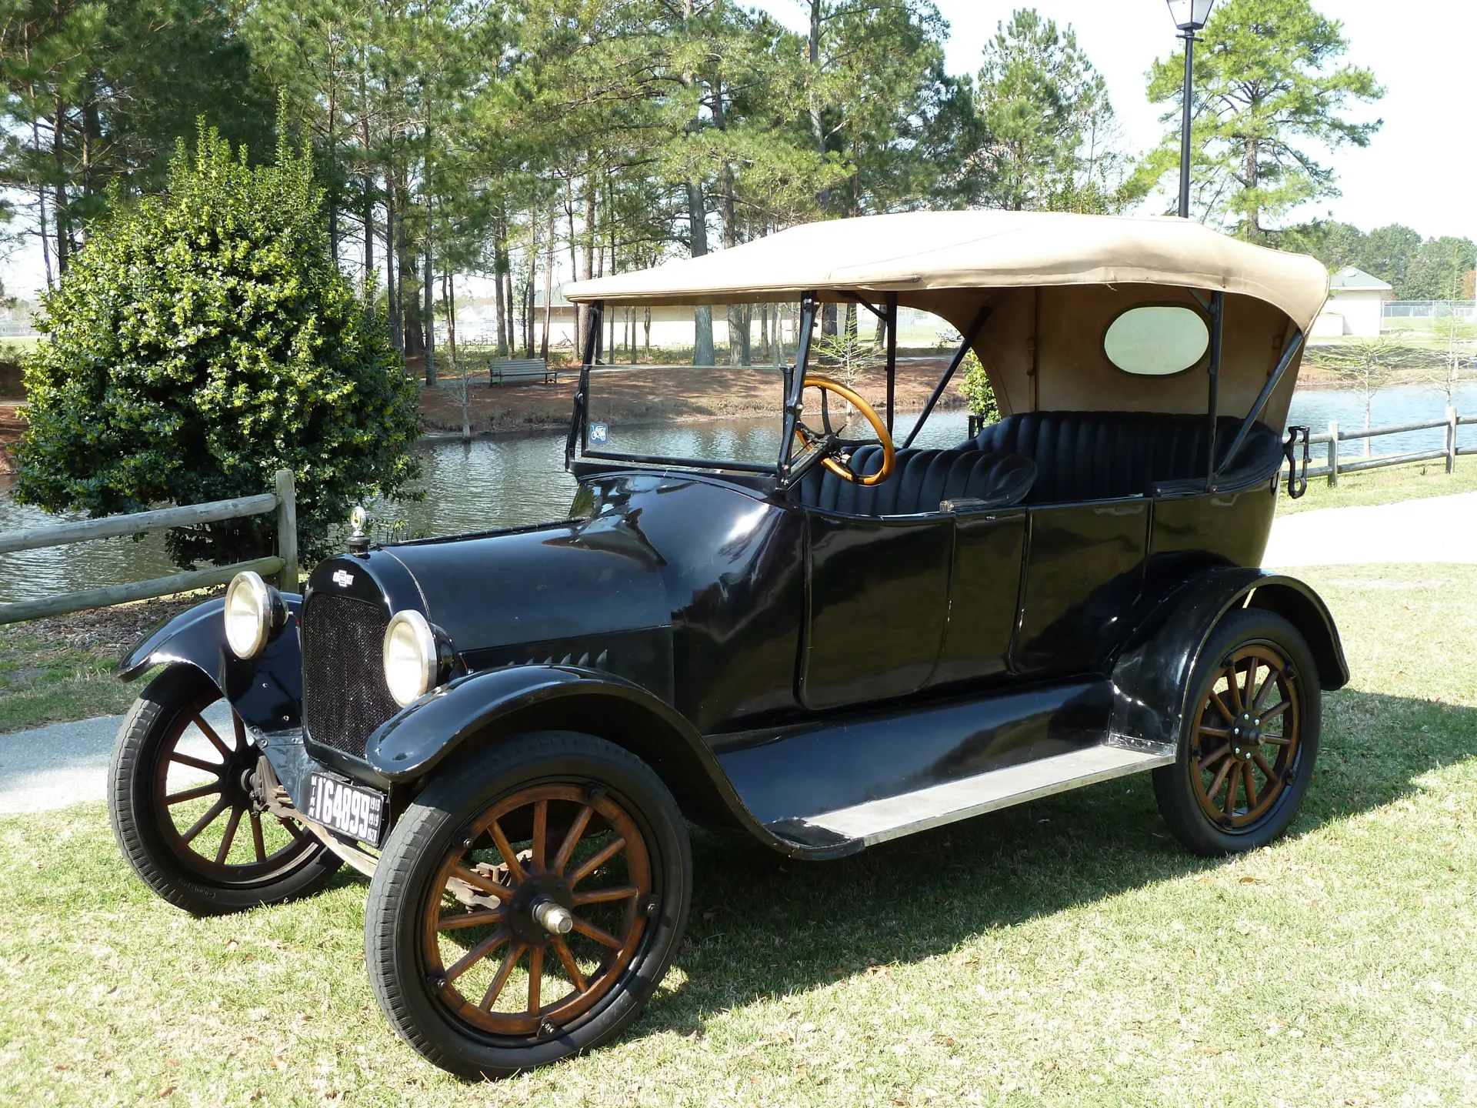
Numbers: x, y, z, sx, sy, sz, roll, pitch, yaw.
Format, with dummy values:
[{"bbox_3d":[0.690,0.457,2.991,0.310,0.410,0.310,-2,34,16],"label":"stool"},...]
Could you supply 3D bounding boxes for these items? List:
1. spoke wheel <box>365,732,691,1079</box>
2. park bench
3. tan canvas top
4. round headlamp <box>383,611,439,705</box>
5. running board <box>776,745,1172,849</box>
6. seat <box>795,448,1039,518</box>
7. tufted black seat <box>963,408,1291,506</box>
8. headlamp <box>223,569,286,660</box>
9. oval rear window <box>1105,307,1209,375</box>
[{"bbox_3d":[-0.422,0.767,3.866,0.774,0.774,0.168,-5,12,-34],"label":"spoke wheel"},{"bbox_3d":[-6.278,-5.257,52.000,1.850,0.820,0.630,-6,9,-35],"label":"park bench"},{"bbox_3d":[0.685,-0.880,5.561,2.237,0.406,1.257,-6,9,-39],"label":"tan canvas top"},{"bbox_3d":[-0.691,0.237,4.044,0.140,0.218,0.218,-6,9,-39],"label":"round headlamp"},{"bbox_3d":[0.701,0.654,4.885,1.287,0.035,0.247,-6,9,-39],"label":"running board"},{"bbox_3d":[0.376,-0.006,5.412,0.594,0.614,1.119,-6,9,-39],"label":"seat"},{"bbox_3d":[1.138,-0.139,6.031,0.673,0.673,1.228,-6,9,-39],"label":"tufted black seat"},{"bbox_3d":[-1.208,0.154,4.617,0.140,0.218,0.218,-6,9,-39],"label":"headlamp"},{"bbox_3d":[1.441,-0.740,6.209,0.025,0.253,0.451,15,-4,-40],"label":"oval rear window"}]

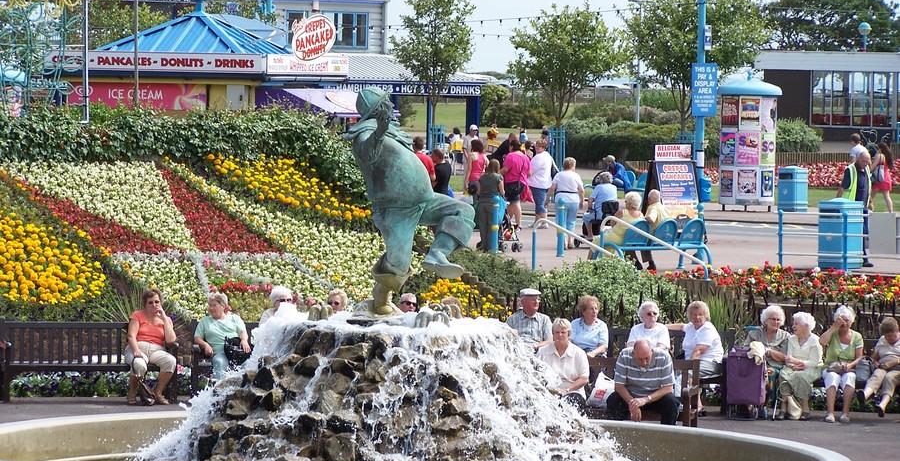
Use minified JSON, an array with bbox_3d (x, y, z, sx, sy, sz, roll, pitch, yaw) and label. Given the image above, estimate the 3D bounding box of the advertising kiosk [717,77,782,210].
[{"bbox_3d":[6.599,-1.939,79.932,1.420,3.050,1.420,2,3,6],"label":"advertising kiosk"}]

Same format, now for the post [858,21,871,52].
[{"bbox_3d":[17.399,-6.173,152.116,0.500,5.200,0.500,1,3,0],"label":"post"}]

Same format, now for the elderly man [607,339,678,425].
[{"bbox_3d":[1.906,1.605,35.604,0.660,1.120,0.750,1,3,12],"label":"elderly man"}]

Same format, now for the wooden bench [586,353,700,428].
[{"bbox_3d":[1.569,1.702,36.009,1.800,0.880,0.620,1,3,13],"label":"wooden bench"}]

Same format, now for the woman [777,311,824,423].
[{"bbox_3d":[3.753,1.426,38.700,0.500,1.160,0.800,2,3,10],"label":"woman"}]

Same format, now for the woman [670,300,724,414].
[{"bbox_3d":[2.650,1.367,38.700,0.560,1.200,0.680,2,3,37],"label":"woman"}]

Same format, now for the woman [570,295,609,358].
[{"bbox_3d":[1.532,1.348,39.697,0.480,1.260,0.750,1,3,5],"label":"woman"}]

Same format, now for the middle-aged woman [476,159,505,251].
[{"bbox_3d":[0.686,-0.419,60.500,0.480,1.540,0.360,1,2,9],"label":"middle-aged woman"}]

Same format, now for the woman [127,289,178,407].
[{"bbox_3d":[-3.312,1.250,40.096,0.540,1.270,0.800,1,3,-7],"label":"woman"}]

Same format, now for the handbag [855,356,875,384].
[{"bbox_3d":[4.375,1.465,38.100,0.220,0.280,0.160,1,2,6],"label":"handbag"}]

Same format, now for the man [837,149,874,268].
[{"bbox_3d":[6.171,-0.327,55.000,0.580,1.740,0.420,-1,3,-37],"label":"man"}]

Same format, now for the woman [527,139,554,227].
[{"bbox_3d":[1.698,-0.872,67.800,0.420,1.650,0.520,3,3,37],"label":"woman"}]

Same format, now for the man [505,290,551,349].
[{"bbox_3d":[0.845,1.313,38.400,0.550,1.280,0.800,1,3,-5],"label":"man"}]

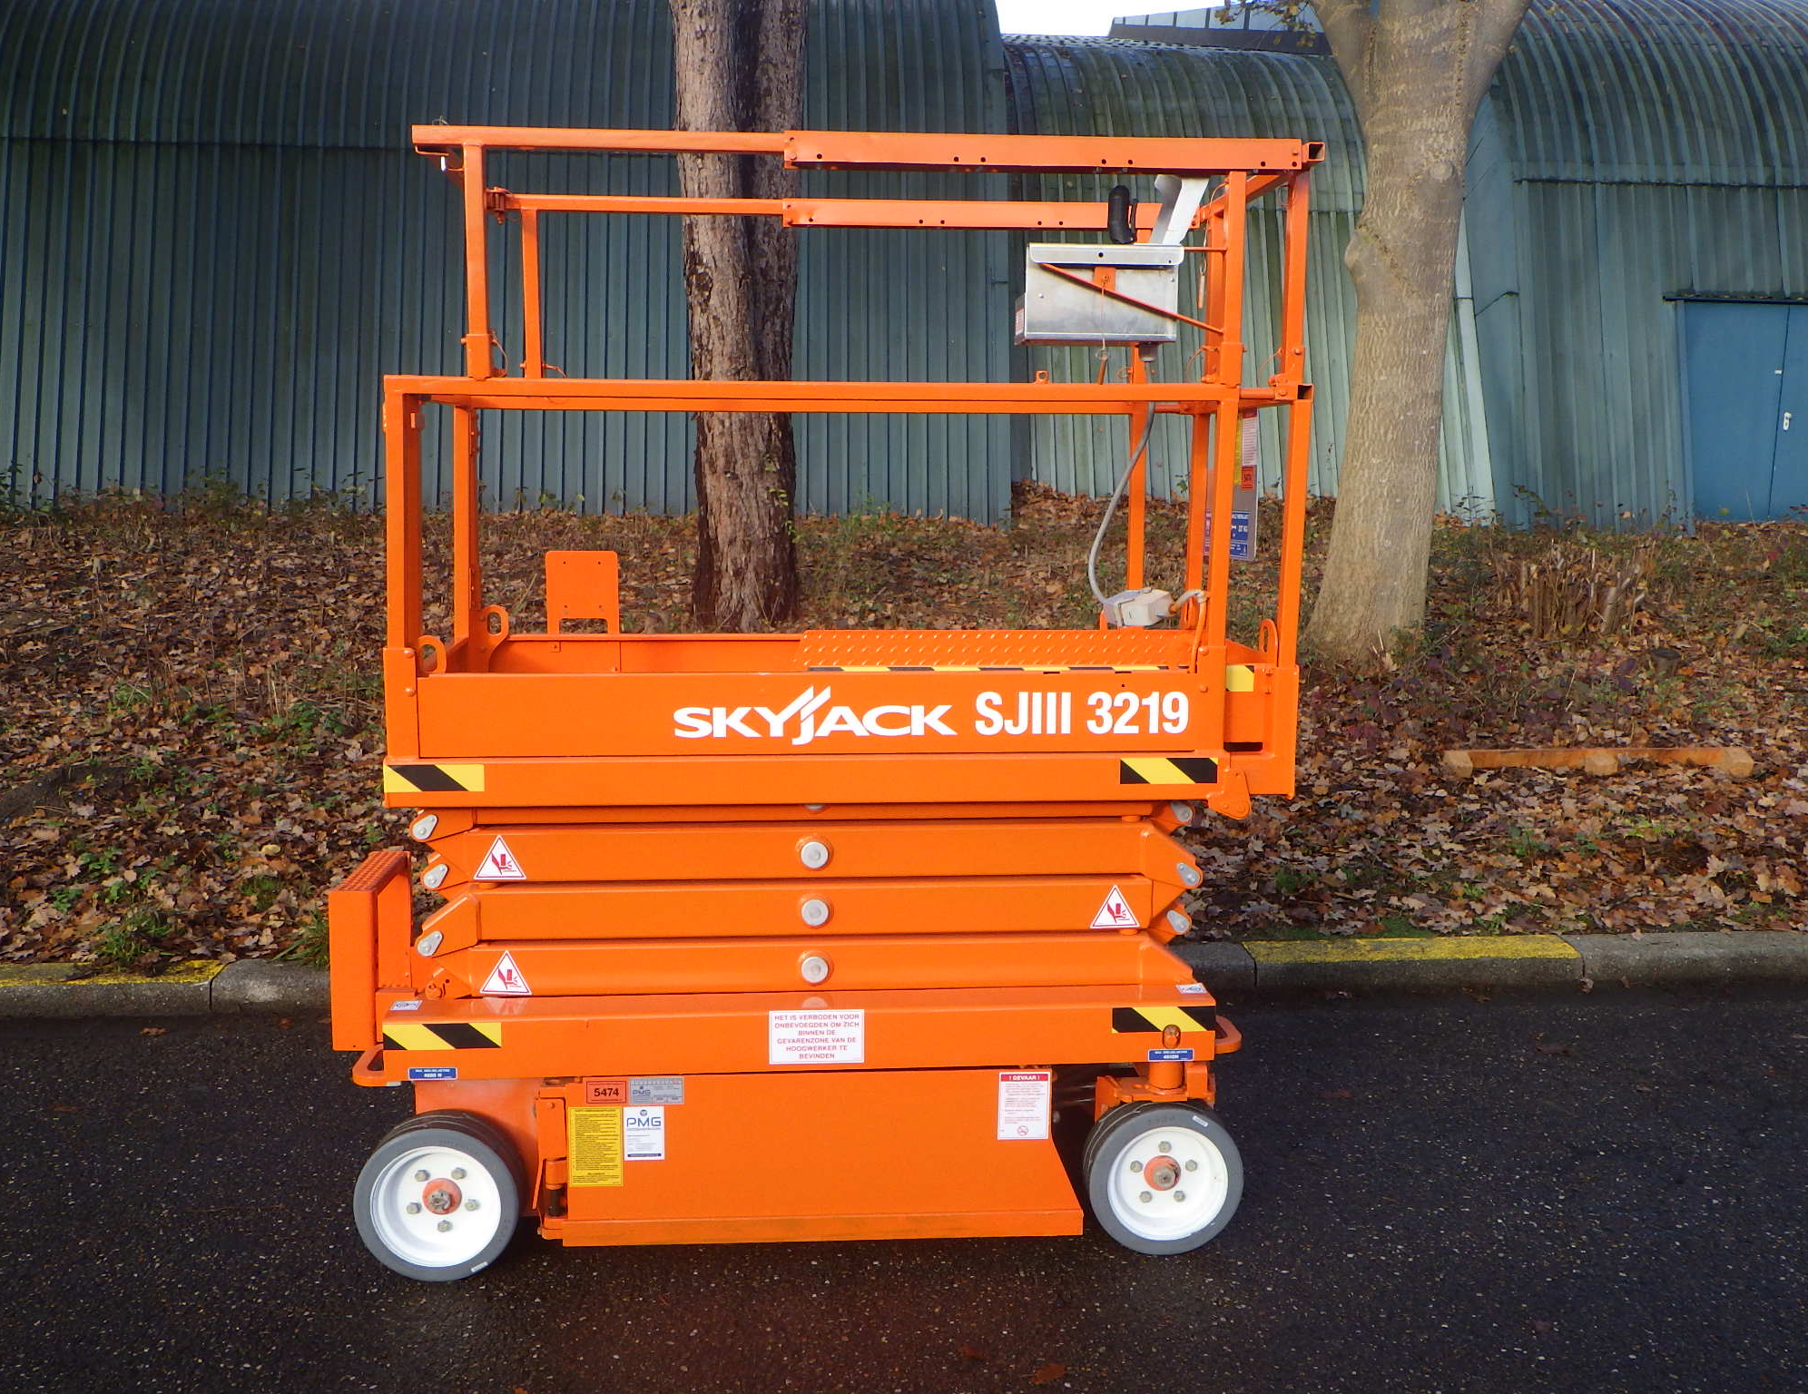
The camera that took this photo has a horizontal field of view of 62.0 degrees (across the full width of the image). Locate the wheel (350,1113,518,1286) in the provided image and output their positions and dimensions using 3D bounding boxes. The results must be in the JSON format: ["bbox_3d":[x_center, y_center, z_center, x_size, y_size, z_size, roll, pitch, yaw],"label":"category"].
[{"bbox_3d":[-0.885,0.954,2.890,0.306,0.306,0.100,0,9,-4],"label":"wheel"}]

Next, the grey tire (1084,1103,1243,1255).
[{"bbox_3d":[0.514,0.947,3.002,0.306,0.306,0.100,0,9,-4],"label":"grey tire"}]

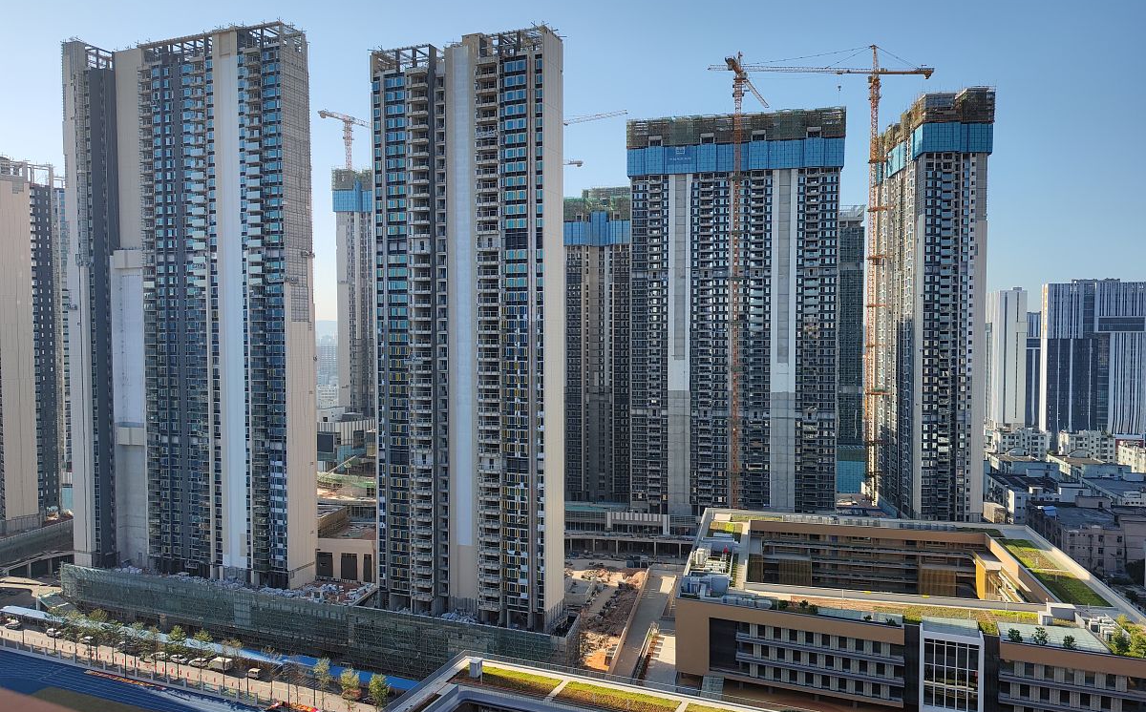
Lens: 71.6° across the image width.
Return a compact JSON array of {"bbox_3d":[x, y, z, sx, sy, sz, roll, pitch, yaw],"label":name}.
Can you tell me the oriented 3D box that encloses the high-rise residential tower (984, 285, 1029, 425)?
[{"bbox_3d":[301.640,4.710,553.830,17.750,101.220,30.000,0,2,12],"label":"high-rise residential tower"}]

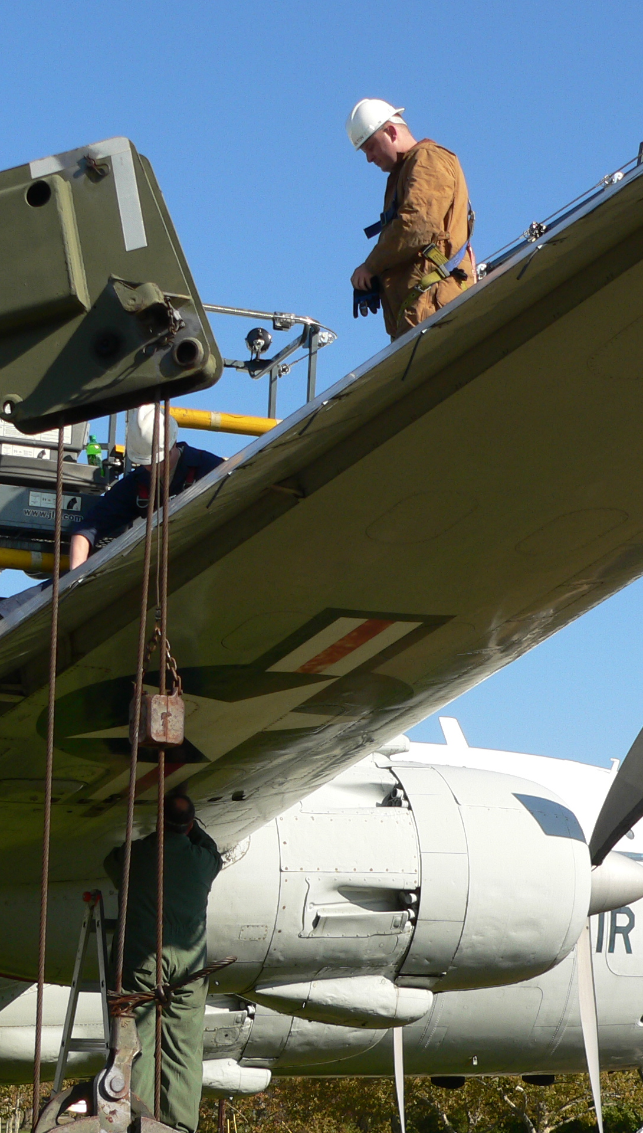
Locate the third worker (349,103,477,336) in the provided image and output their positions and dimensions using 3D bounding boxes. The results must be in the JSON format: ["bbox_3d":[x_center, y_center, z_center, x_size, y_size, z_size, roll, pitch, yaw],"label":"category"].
[{"bbox_3d":[0.379,-1.134,9.330,0.540,1.780,0.580,-2,-13,6],"label":"third worker"}]

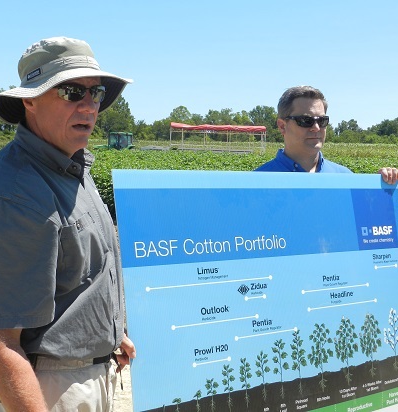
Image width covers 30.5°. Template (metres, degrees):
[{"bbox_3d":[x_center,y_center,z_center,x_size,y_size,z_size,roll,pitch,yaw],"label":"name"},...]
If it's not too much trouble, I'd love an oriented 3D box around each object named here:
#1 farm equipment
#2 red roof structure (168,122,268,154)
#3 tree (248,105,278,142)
[{"bbox_3d":[-6.972,-4.843,61.000,4.000,2.750,2.100,-1,5,-22],"label":"farm equipment"},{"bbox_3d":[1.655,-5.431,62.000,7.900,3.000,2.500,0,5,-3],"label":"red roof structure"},{"bbox_3d":[14.832,-18.166,168.000,7.000,10.800,7.000,1,5,0],"label":"tree"}]

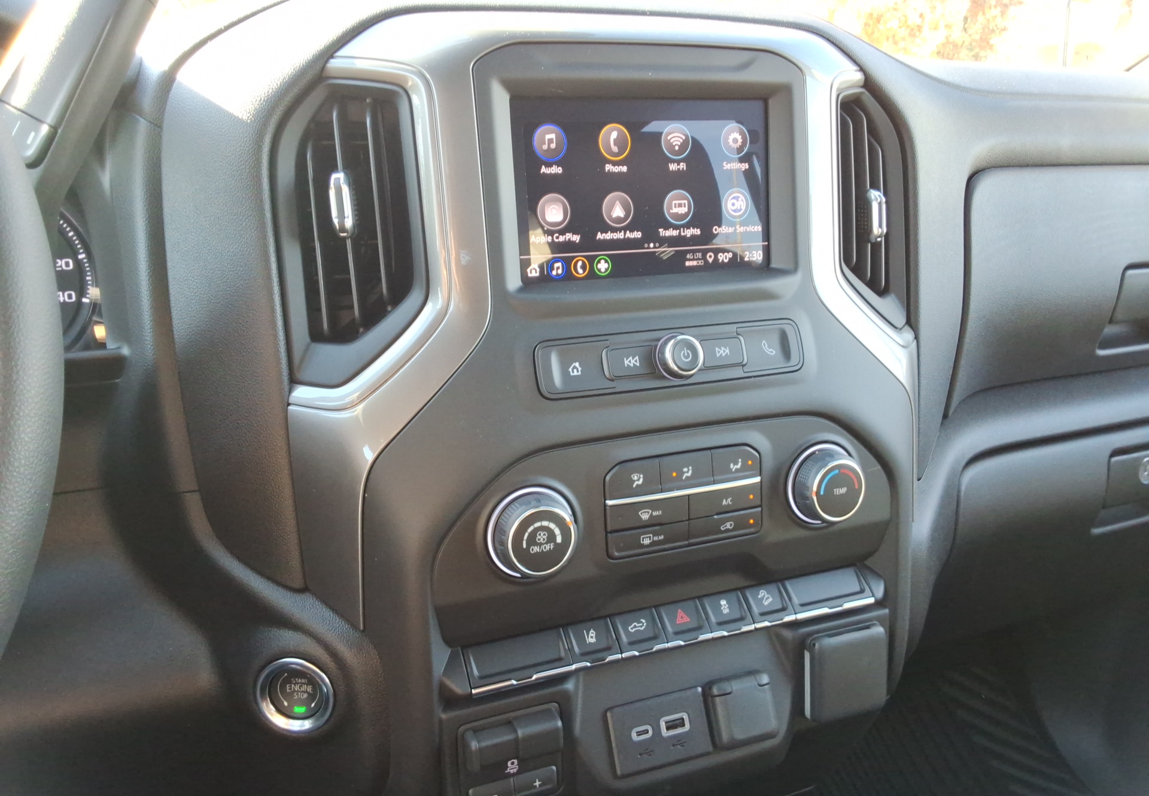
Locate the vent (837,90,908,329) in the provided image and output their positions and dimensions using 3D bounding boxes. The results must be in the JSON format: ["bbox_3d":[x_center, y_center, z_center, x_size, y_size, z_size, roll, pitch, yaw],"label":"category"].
[{"bbox_3d":[0.180,-0.116,0.584,0.068,0.146,0.032,-11,11,-35],"label":"vent"}]

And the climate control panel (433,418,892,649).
[{"bbox_3d":[0.061,0.066,0.507,0.280,0.104,0.028,-7,14,-22],"label":"climate control panel"}]

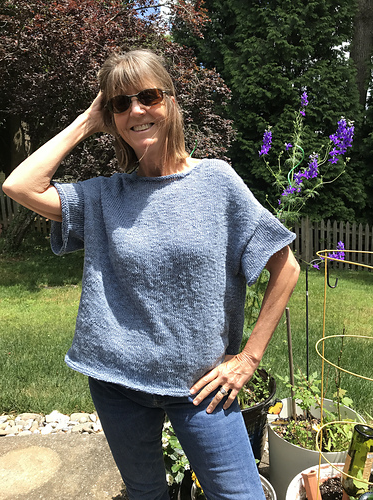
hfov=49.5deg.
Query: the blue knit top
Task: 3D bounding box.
[{"bbox_3d":[-0.035,0.065,1.120,0.610,0.570,0.330,2,7,16],"label":"blue knit top"}]

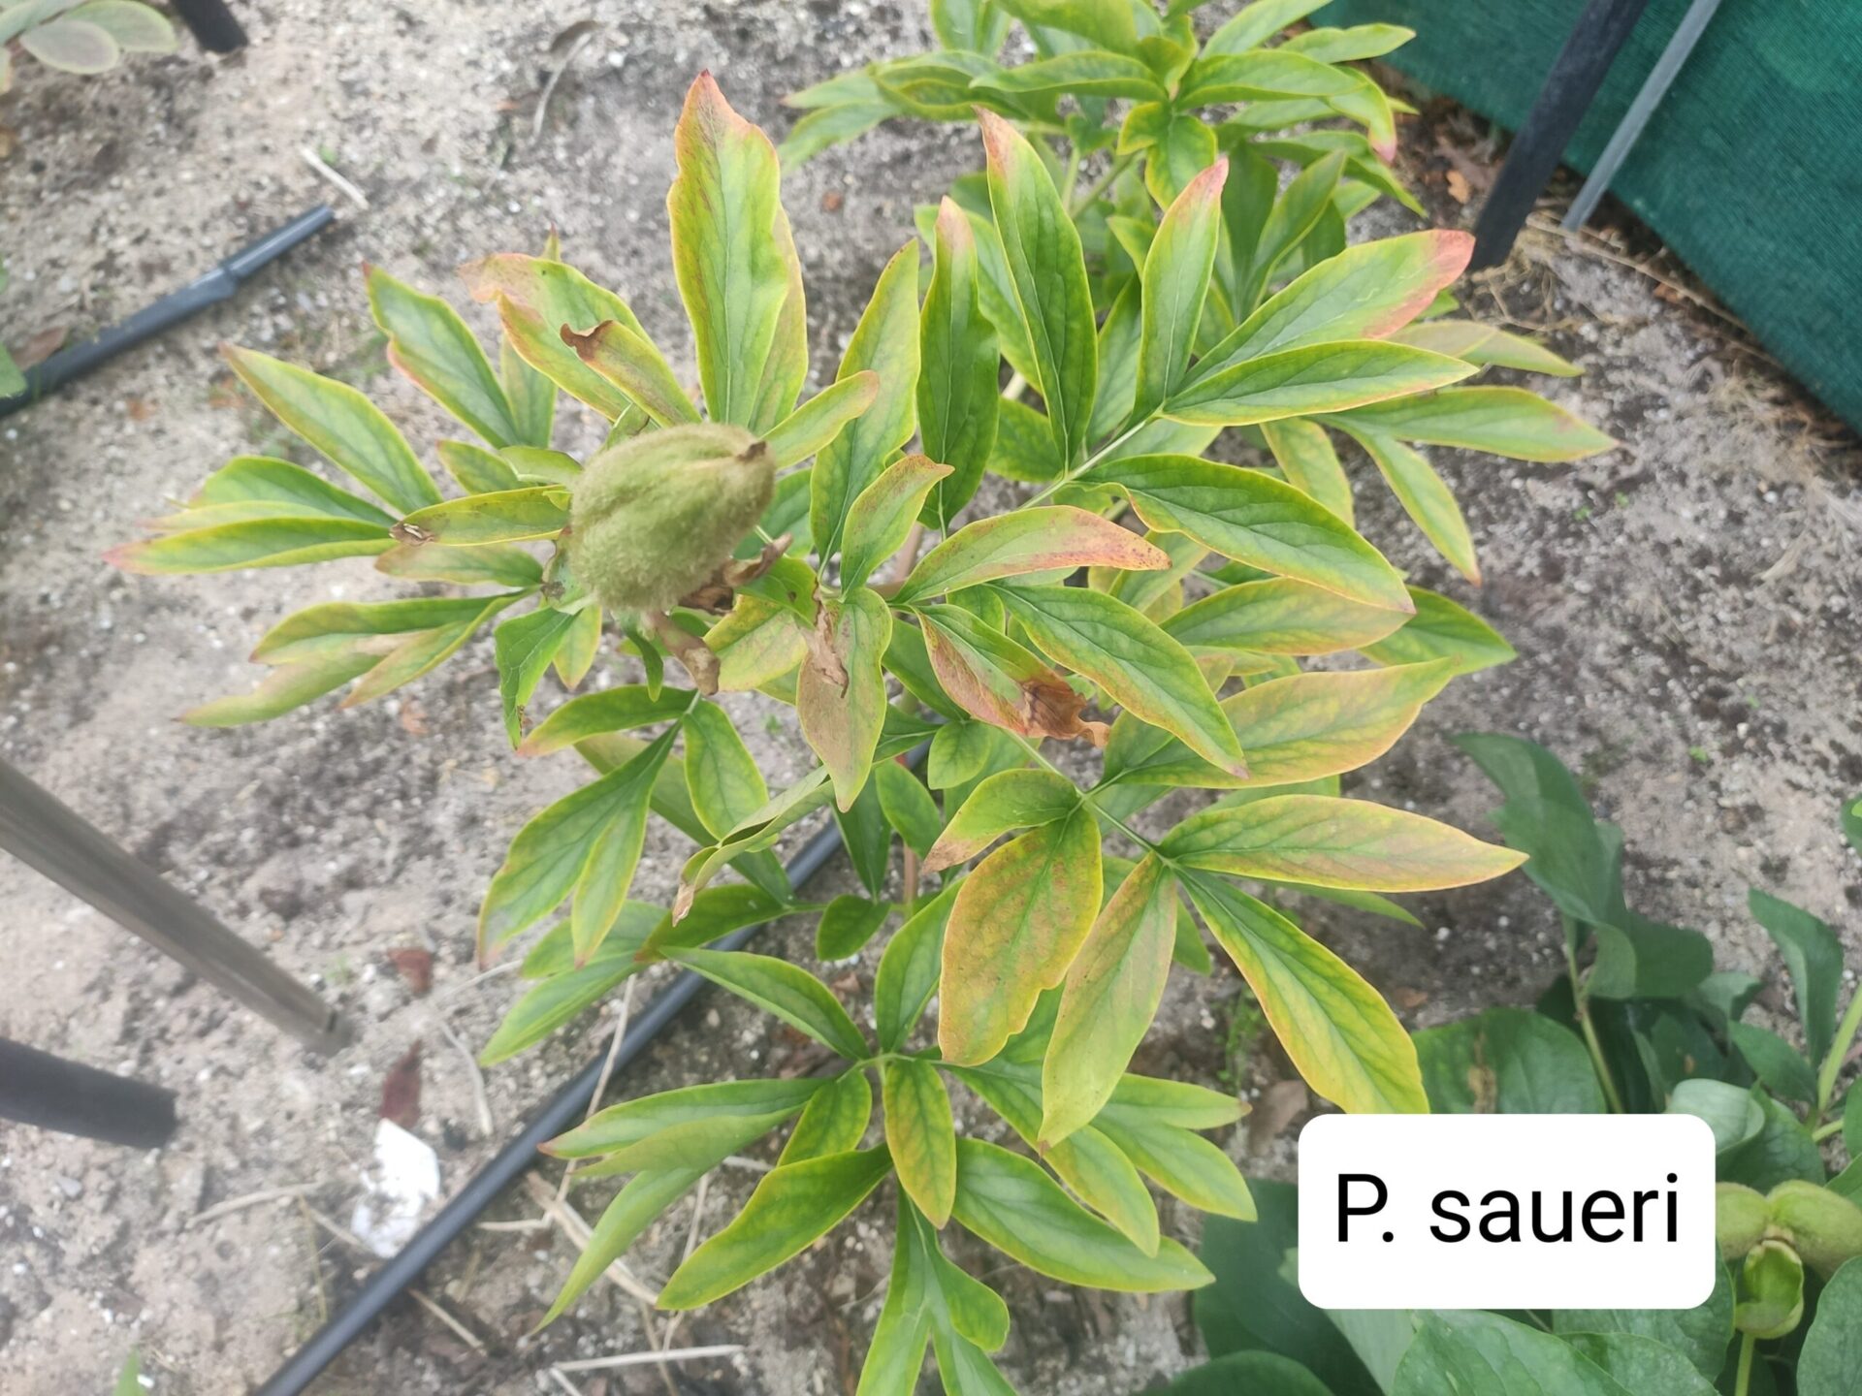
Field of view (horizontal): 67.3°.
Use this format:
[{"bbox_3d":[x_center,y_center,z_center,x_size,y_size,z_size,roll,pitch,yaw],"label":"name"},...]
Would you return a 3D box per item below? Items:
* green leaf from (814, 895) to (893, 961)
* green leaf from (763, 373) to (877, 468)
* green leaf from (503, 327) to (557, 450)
[{"bbox_3d":[-0.036,0.107,0.651,0.041,0.008,0.030,-33,66,-8],"label":"green leaf"},{"bbox_3d":[-0.032,-0.075,0.385,0.043,0.013,0.014,-36,89,0],"label":"green leaf"},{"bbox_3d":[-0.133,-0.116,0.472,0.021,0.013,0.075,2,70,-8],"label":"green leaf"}]

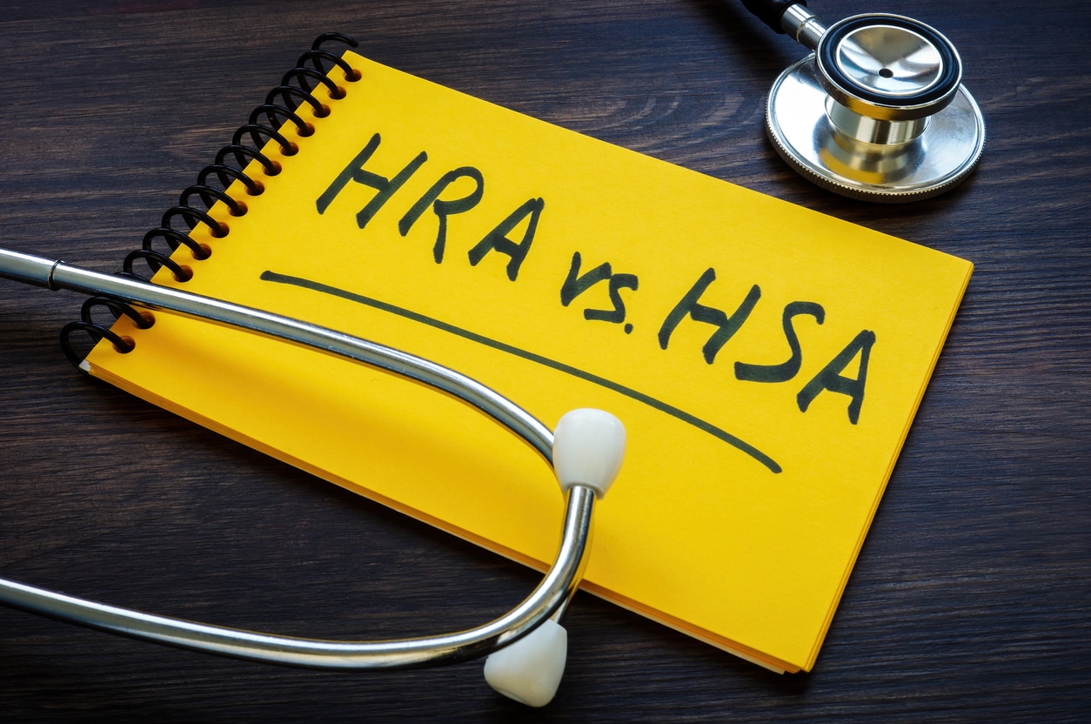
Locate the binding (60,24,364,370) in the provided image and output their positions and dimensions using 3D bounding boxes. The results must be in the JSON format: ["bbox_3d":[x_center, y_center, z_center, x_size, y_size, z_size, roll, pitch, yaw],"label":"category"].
[{"bbox_3d":[-0.066,-0.036,0.283,0.013,0.013,0.098,21,57,15],"label":"binding"}]

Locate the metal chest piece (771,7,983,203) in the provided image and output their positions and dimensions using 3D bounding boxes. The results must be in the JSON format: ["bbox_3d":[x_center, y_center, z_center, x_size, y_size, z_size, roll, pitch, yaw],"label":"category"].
[{"bbox_3d":[0.072,-0.059,0.295,0.047,0.019,0.050,0,54,0],"label":"metal chest piece"}]

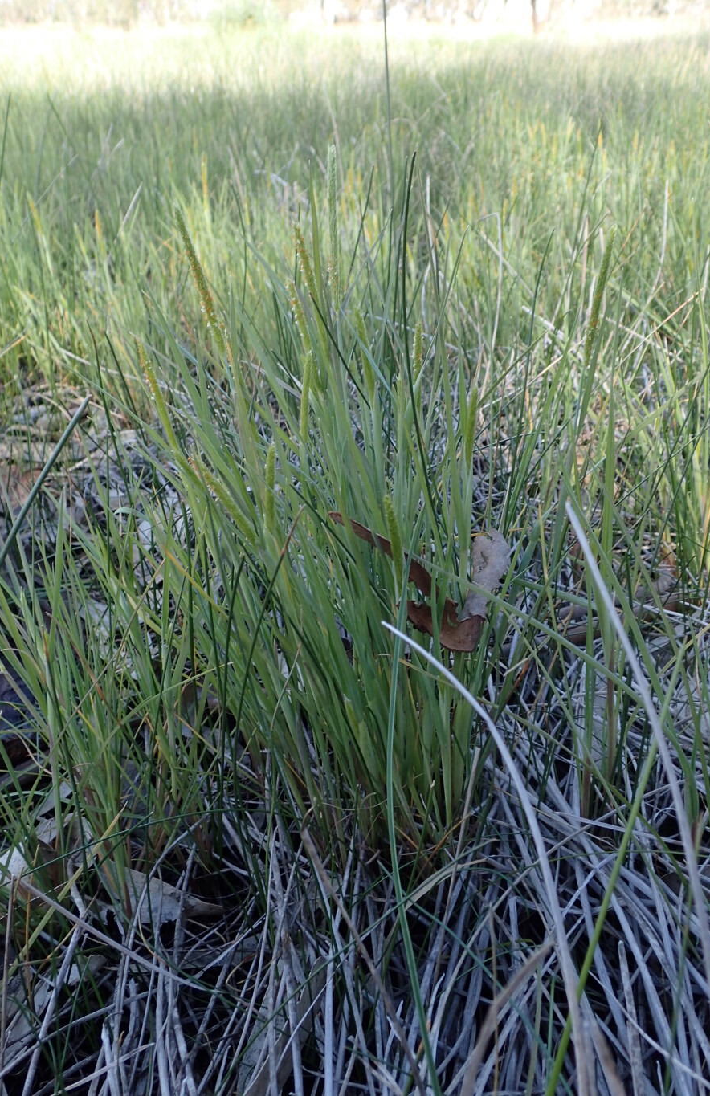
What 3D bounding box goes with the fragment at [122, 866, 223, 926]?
[{"bbox_3d":[-0.104,0.195,0.530,0.063,0.015,0.034,6,30,11],"label":"fragment"}]

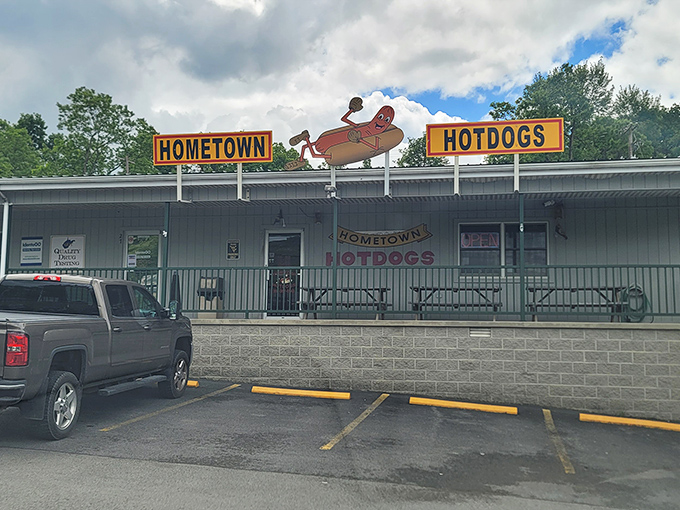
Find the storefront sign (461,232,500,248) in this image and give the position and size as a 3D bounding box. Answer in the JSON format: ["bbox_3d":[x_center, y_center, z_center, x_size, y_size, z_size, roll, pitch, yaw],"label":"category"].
[{"bbox_3d":[3.087,-0.313,10.789,0.820,0.347,0.060,0,-4,7],"label":"storefront sign"}]

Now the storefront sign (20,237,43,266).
[{"bbox_3d":[-7.557,-0.074,12.060,0.585,0.705,0.040,0,-4,7],"label":"storefront sign"}]

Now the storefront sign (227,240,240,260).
[{"bbox_3d":[-2.467,-0.108,11.407,0.312,0.464,0.030,0,-4,7],"label":"storefront sign"}]

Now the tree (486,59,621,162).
[{"bbox_3d":[14.580,-5.611,33.537,9.200,15.900,9.000,0,-4,0],"label":"tree"}]

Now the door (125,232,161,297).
[{"bbox_3d":[-4.707,0.470,11.671,0.910,2.070,0.080,0,-4,7],"label":"door"}]

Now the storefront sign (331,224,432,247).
[{"bbox_3d":[0.922,-0.426,10.985,2.316,0.538,0.050,0,-4,7],"label":"storefront sign"}]

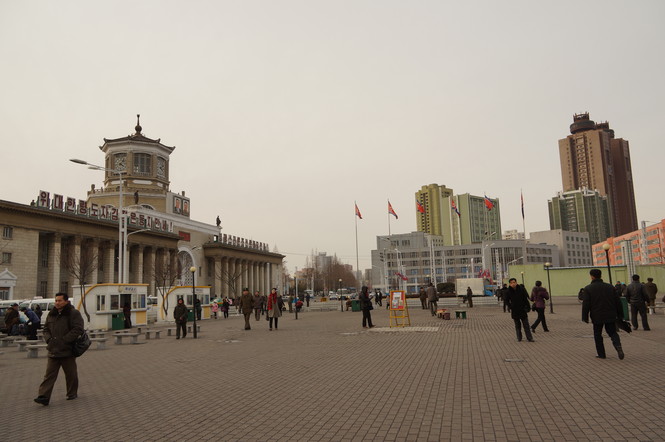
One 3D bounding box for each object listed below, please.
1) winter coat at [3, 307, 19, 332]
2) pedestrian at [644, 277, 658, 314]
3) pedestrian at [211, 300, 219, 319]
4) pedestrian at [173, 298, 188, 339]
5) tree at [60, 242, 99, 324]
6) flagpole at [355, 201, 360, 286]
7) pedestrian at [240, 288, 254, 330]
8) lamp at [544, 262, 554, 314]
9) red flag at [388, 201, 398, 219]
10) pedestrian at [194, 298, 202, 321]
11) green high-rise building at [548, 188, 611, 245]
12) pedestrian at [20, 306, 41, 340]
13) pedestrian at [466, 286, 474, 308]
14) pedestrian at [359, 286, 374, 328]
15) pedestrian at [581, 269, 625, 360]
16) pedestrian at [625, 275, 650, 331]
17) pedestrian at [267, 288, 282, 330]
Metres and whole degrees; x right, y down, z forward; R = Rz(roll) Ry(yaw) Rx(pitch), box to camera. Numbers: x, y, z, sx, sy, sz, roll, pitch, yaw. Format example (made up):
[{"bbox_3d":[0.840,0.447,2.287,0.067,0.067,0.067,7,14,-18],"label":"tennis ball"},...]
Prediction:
[{"bbox_3d":[-15.151,4.599,23.500,0.680,1.050,0.550,-1,-8,-9],"label":"winter coat"},{"bbox_3d":[15.151,3.568,23.700,0.520,1.660,0.360,-7,-9,27],"label":"pedestrian"},{"bbox_3d":[-7.770,5.875,33.000,0.380,1.220,0.420,-7,-9,30],"label":"pedestrian"},{"bbox_3d":[-6.104,3.934,20.100,0.600,1.640,0.420,-1,-8,-9],"label":"pedestrian"},{"bbox_3d":[-12.853,3.262,25.316,1.800,4.560,1.800,-2,-8,0],"label":"tree"},{"bbox_3d":[4.062,4.767,83.153,0.300,16.640,0.300,-2,-8,0],"label":"flagpole"},{"bbox_3d":[-3.702,3.842,21.700,0.600,1.760,0.450,-2,-8,-3],"label":"pedestrian"},{"bbox_3d":[11.312,3.477,25.883,0.260,2.640,0.260,-2,-8,0],"label":"lamp"},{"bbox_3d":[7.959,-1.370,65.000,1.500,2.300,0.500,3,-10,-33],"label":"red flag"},{"bbox_3d":[-10.167,6.753,37.800,0.480,1.600,0.500,-8,-10,36],"label":"pedestrian"},{"bbox_3d":[182.717,11.933,363.372,30.100,65.400,28.000,2,-9,-29],"label":"green high-rise building"},{"bbox_3d":[-12.354,4.197,20.400,0.720,1.360,0.480,-4,-8,14],"label":"pedestrian"},{"bbox_3d":[10.559,5.842,38.109,0.500,1.570,0.380,3,-9,-30],"label":"pedestrian"},{"bbox_3d":[1.382,3.543,20.516,0.500,1.680,0.500,-1,-8,-9],"label":"pedestrian"},{"bbox_3d":[5.423,1.855,10.021,0.620,1.750,0.520,-3,-8,5],"label":"pedestrian"},{"bbox_3d":[9.327,2.496,15.200,0.600,1.690,0.400,-6,-9,22],"label":"pedestrian"},{"bbox_3d":[-2.417,3.651,20.618,0.580,1.700,0.420,-2,-8,-2],"label":"pedestrian"}]

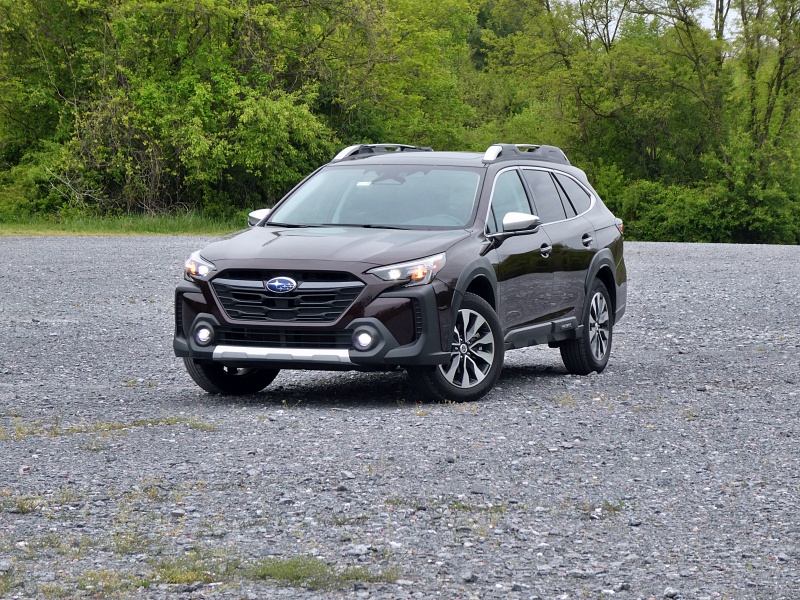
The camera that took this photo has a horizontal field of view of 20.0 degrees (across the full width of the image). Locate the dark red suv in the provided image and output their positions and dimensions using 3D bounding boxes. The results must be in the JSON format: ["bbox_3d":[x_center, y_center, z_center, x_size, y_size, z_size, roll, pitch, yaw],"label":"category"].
[{"bbox_3d":[0.180,-0.254,15.900,1.950,1.680,4.870,1,3,22],"label":"dark red suv"}]

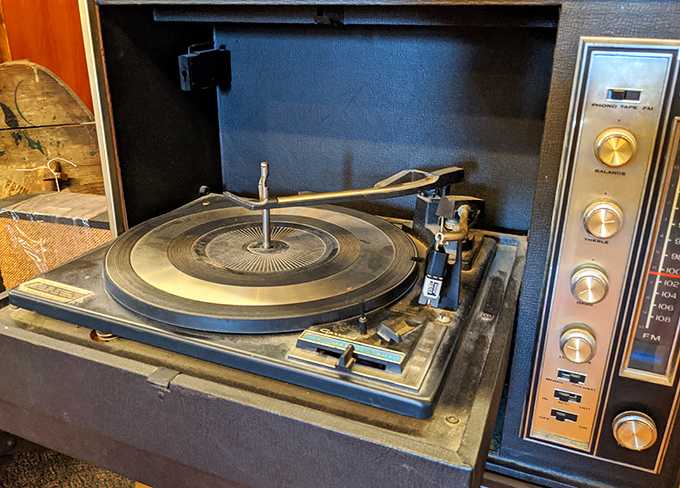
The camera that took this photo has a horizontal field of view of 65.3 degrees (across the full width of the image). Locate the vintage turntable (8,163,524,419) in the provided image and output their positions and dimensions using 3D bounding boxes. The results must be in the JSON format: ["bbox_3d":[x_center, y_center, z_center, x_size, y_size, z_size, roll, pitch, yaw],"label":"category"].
[{"bbox_3d":[-0.047,-0.022,0.469,0.345,0.101,0.285,10,24,20],"label":"vintage turntable"}]

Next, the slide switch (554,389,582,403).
[{"bbox_3d":[0.188,0.127,0.437,0.021,0.009,0.006,8,21,21],"label":"slide switch"}]

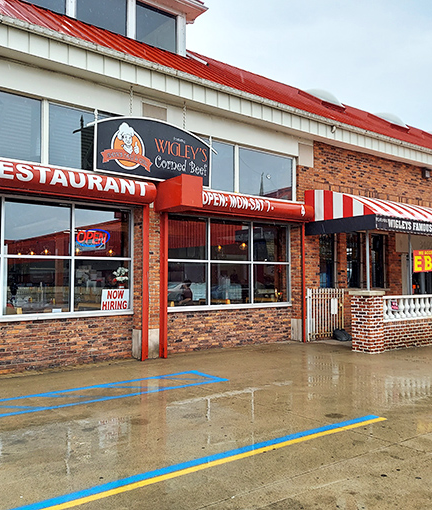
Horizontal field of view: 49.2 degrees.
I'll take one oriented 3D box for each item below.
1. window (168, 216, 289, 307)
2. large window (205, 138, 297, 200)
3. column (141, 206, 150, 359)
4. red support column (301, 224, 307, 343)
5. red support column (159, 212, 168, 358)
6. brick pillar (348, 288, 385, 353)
[{"bbox_3d":[0.366,0.193,10.552,3.586,1.940,0.147,2,-3,-36],"label":"window"},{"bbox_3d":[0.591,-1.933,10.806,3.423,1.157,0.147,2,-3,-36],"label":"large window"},{"bbox_3d":[-1.373,0.536,9.062,0.130,2.950,0.139,2,-3,-36],"label":"column"},{"bbox_3d":[2.029,0.634,10.898,0.120,2.770,0.100,2,-4,-37],"label":"red support column"},{"bbox_3d":[-1.040,0.567,9.303,0.139,2.910,0.147,2,-3,-36],"label":"red support column"},{"bbox_3d":[3.126,1.367,9.698,0.510,1.255,0.510,2,-4,-37],"label":"brick pillar"}]

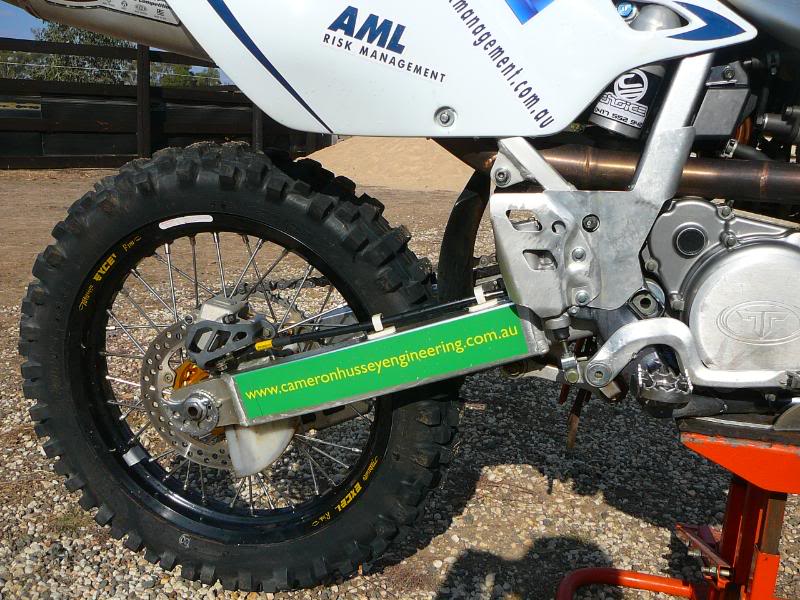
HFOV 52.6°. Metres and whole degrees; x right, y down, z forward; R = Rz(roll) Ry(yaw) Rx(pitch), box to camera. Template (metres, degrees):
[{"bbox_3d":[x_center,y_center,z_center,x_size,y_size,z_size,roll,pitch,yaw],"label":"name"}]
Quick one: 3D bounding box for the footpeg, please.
[{"bbox_3d":[0.272,0.095,0.842,0.051,0.036,0.080,6,16,12],"label":"footpeg"}]

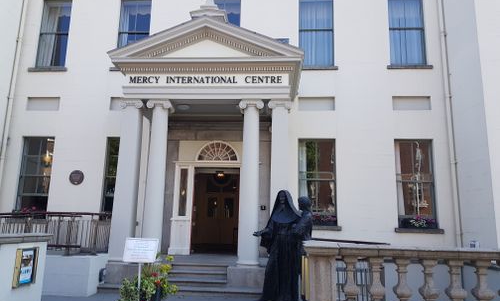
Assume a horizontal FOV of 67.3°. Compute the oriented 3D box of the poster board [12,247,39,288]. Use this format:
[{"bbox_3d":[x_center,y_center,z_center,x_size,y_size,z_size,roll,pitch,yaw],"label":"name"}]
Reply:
[{"bbox_3d":[-3.174,1.663,5.357,0.078,0.536,0.451,1,-11,0],"label":"poster board"}]

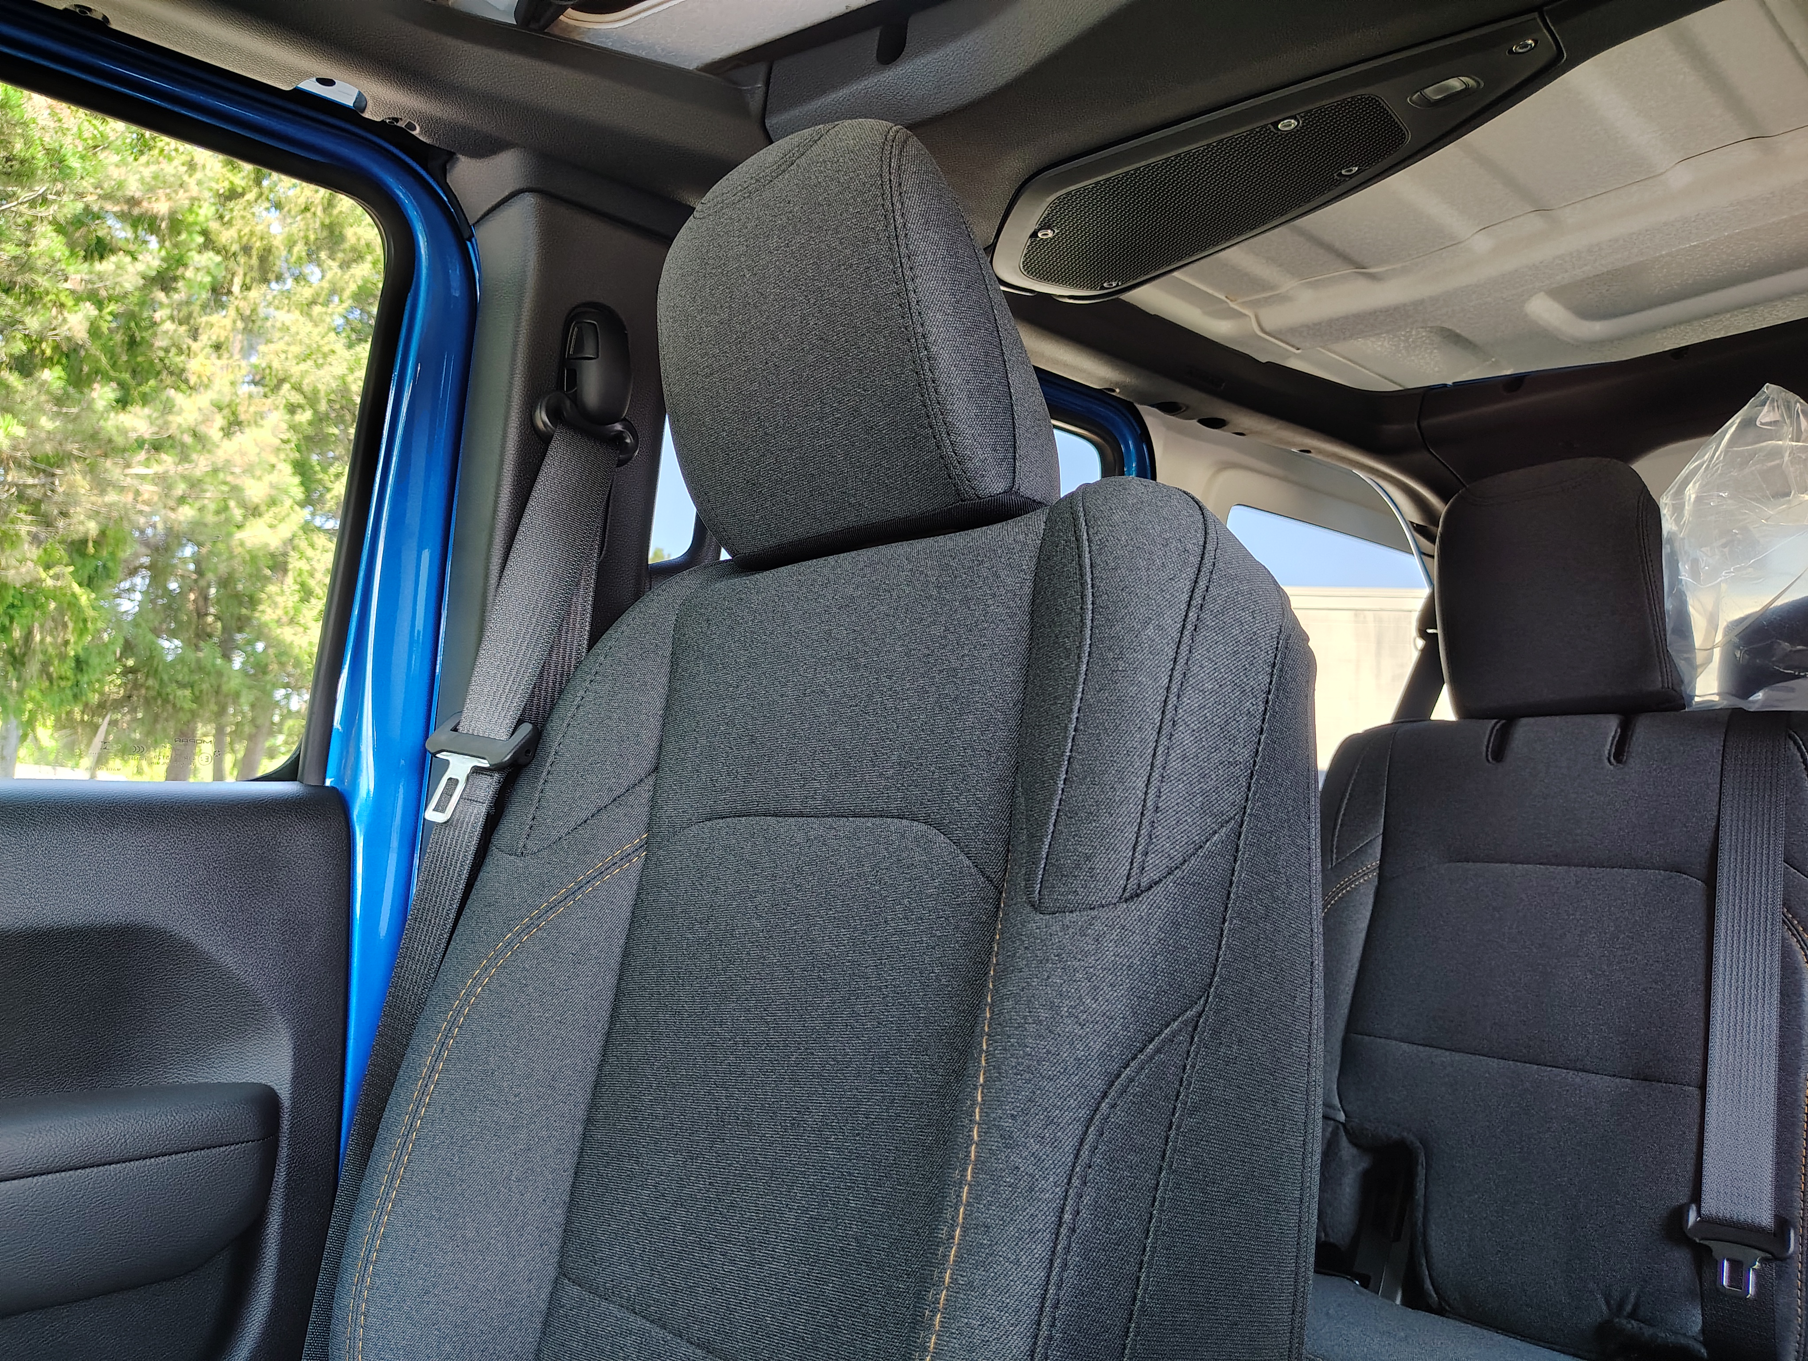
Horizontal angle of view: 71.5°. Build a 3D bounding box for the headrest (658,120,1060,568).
[{"bbox_3d":[-0.033,-0.178,0.690,0.235,0.205,0.103,-6,8,46],"label":"headrest"}]

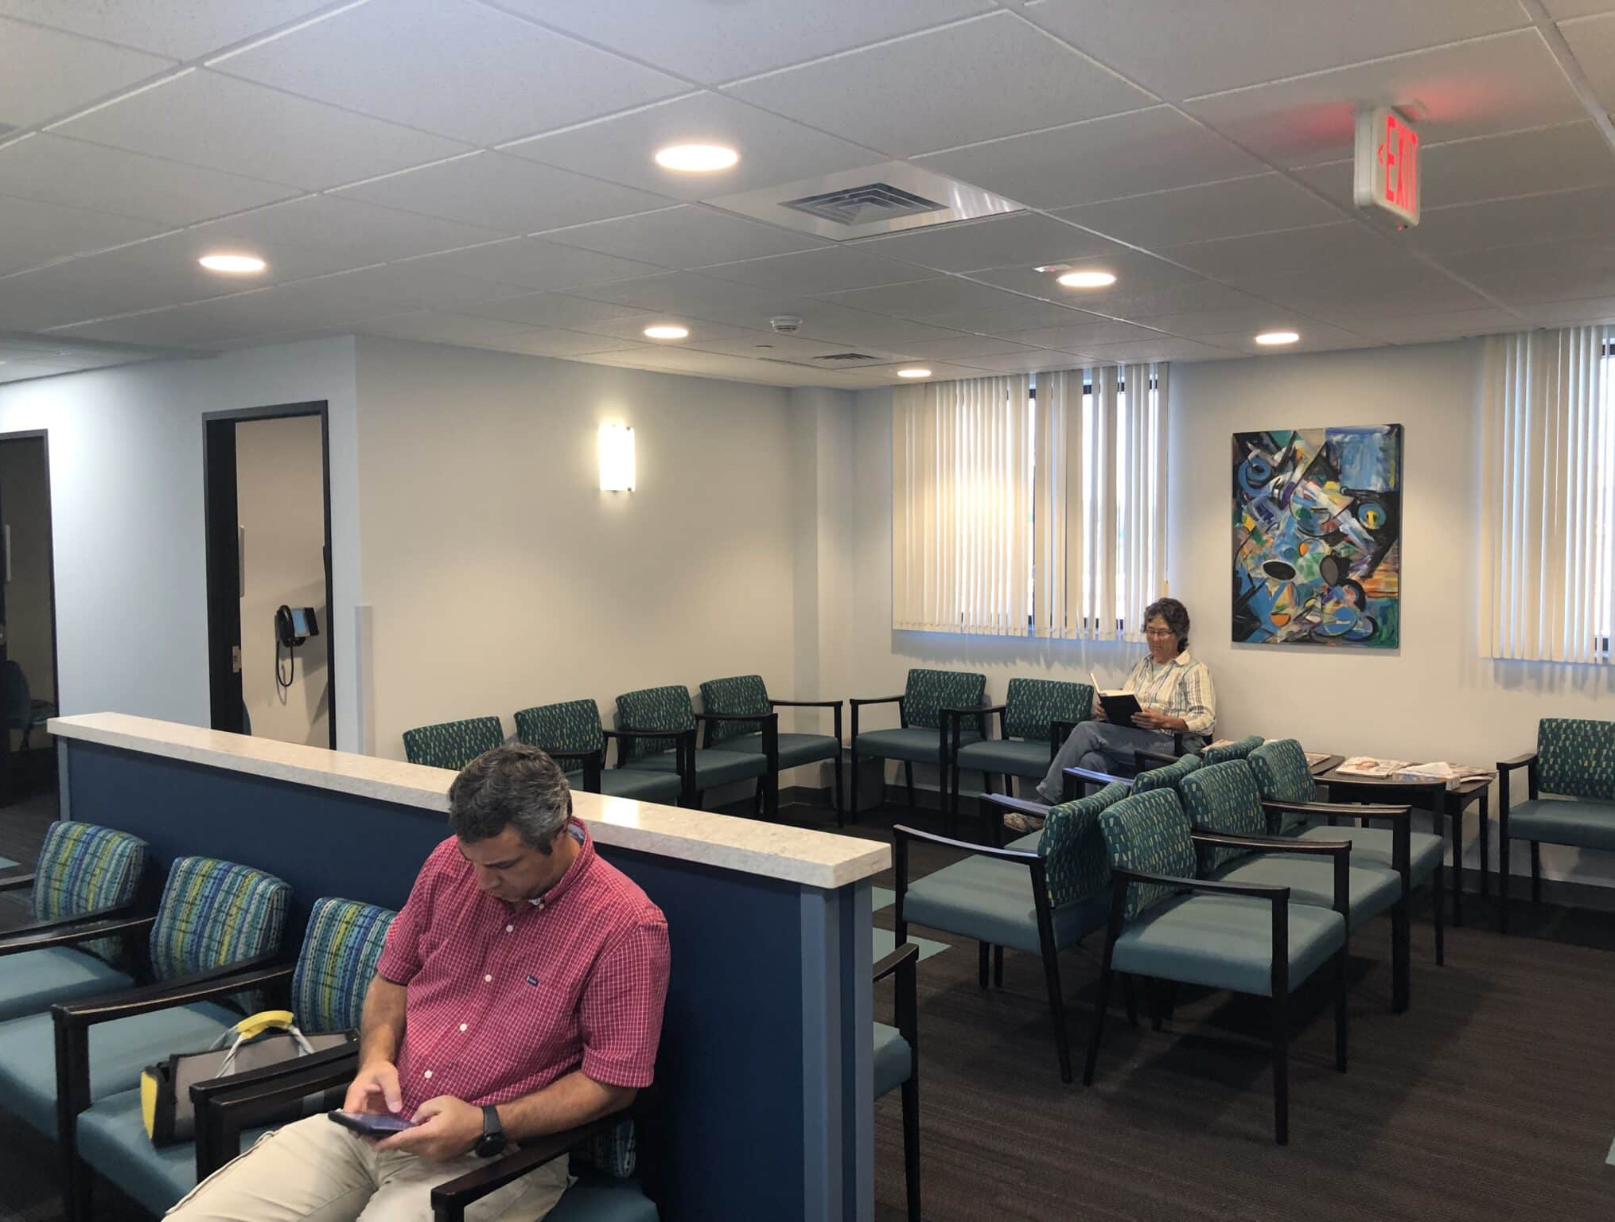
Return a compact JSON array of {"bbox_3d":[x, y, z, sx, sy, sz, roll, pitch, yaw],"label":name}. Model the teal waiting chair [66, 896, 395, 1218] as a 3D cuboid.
[{"bbox_3d":[-1.060,1.043,2.660,0.590,0.810,0.610,2,5,38],"label":"teal waiting chair"}]

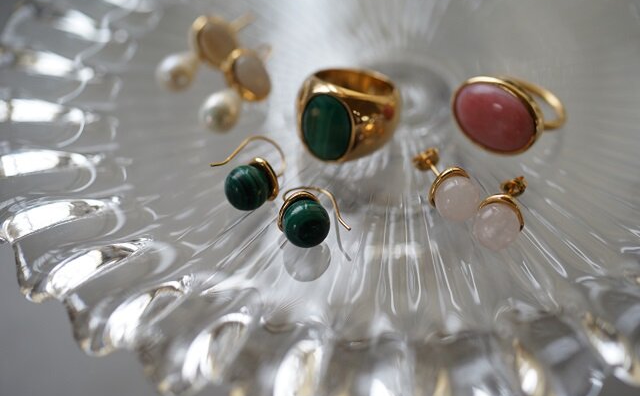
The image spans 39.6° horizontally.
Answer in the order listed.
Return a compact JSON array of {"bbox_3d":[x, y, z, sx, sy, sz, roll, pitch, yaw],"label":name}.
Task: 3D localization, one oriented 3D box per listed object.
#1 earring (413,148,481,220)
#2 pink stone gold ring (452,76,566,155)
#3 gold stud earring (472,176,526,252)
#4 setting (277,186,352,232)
[{"bbox_3d":[0.023,-0.003,0.166,0.009,0.009,0.018,-16,43,-17],"label":"earring"},{"bbox_3d":[0.041,-0.020,0.185,0.020,0.016,0.024,36,37,18],"label":"pink stone gold ring"},{"bbox_3d":[0.033,0.002,0.160,0.009,0.009,0.017,15,43,17],"label":"gold stud earring"},{"bbox_3d":[-0.002,0.002,0.160,0.012,0.009,0.014,-13,43,-15],"label":"setting"}]

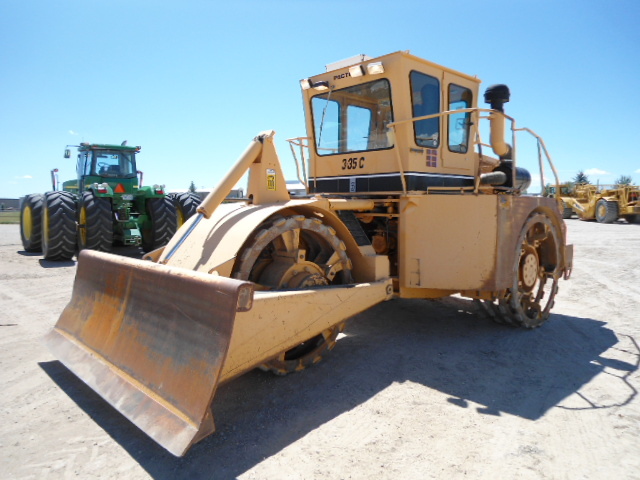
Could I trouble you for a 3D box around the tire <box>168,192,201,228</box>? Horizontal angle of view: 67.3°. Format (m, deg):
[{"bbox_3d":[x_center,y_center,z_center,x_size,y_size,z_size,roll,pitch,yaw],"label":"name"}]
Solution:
[{"bbox_3d":[-4.573,-0.544,15.490,0.650,1.900,1.900,-4,6,-42],"label":"tire"}]

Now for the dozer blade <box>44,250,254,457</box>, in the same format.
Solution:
[{"bbox_3d":[-1.623,0.672,3.965,0.520,1.000,2.950,-4,6,-44],"label":"dozer blade"}]

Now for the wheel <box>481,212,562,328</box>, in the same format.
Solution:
[{"bbox_3d":[2.508,0.372,6.331,1.460,1.460,0.680,-4,6,-44],"label":"wheel"}]

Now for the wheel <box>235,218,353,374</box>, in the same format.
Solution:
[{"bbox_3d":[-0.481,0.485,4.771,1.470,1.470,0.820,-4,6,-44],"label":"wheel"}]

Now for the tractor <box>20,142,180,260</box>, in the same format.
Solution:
[{"bbox_3d":[-7.274,-1.360,15.667,4.300,3.500,6.800,-4,6,-42],"label":"tractor"}]

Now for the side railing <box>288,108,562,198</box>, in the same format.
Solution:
[{"bbox_3d":[1.170,-1.037,6.522,2.700,0.980,3.050,-4,6,-44],"label":"side railing"}]

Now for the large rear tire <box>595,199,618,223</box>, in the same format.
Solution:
[{"bbox_3d":[23.046,-2.304,38.536,0.750,1.930,1.930,0,4,-3],"label":"large rear tire"}]

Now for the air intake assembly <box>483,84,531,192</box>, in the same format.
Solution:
[{"bbox_3d":[2.363,-1.282,6.121,0.836,1.294,0.346,-5,6,-43],"label":"air intake assembly"}]

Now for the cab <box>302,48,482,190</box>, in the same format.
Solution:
[{"bbox_3d":[0.939,-1.374,6.274,1.740,1.600,1.570,-4,6,-44],"label":"cab"}]

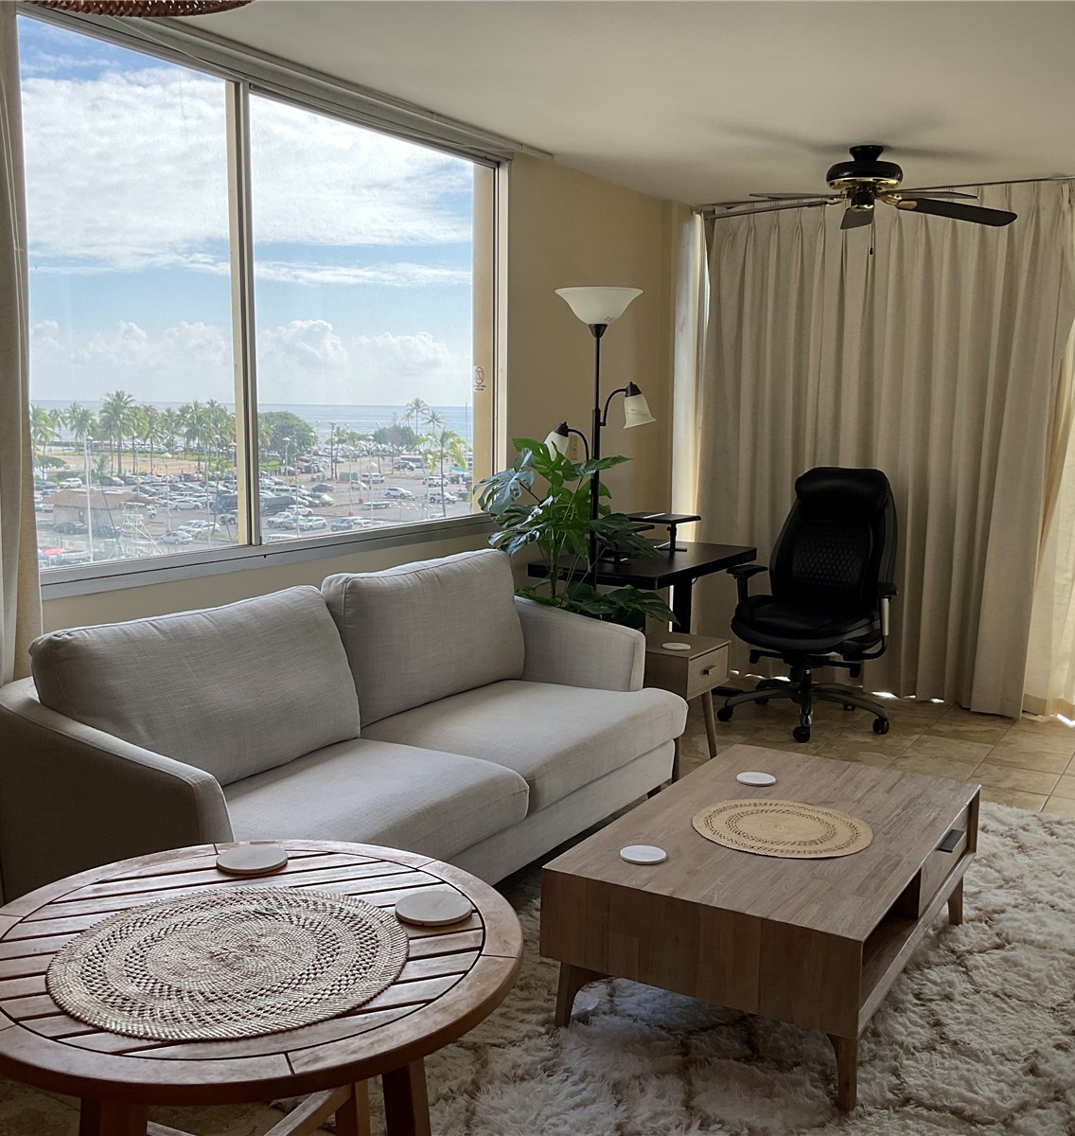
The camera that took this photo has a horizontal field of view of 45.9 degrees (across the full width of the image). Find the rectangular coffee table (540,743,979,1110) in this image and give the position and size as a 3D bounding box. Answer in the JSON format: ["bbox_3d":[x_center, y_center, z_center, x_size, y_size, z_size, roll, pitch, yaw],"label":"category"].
[{"bbox_3d":[0.615,0.820,3.183,0.718,0.372,1.201,5,8,29],"label":"rectangular coffee table"}]

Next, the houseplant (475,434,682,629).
[{"bbox_3d":[0.144,0.133,4.881,0.730,1.344,0.650,1,7,0],"label":"houseplant"}]

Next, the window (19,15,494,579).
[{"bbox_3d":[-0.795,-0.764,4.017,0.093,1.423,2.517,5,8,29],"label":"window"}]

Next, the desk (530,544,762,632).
[{"bbox_3d":[0.511,0.319,5.787,0.622,0.751,1.230,5,8,29],"label":"desk"}]

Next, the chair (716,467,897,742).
[{"bbox_3d":[1.232,0.129,5.730,0.670,1.158,0.690,5,9,33],"label":"chair"}]

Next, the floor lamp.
[{"bbox_3d":[0.225,-0.133,4.918,0.450,1.865,0.380,1,7,0],"label":"floor lamp"}]

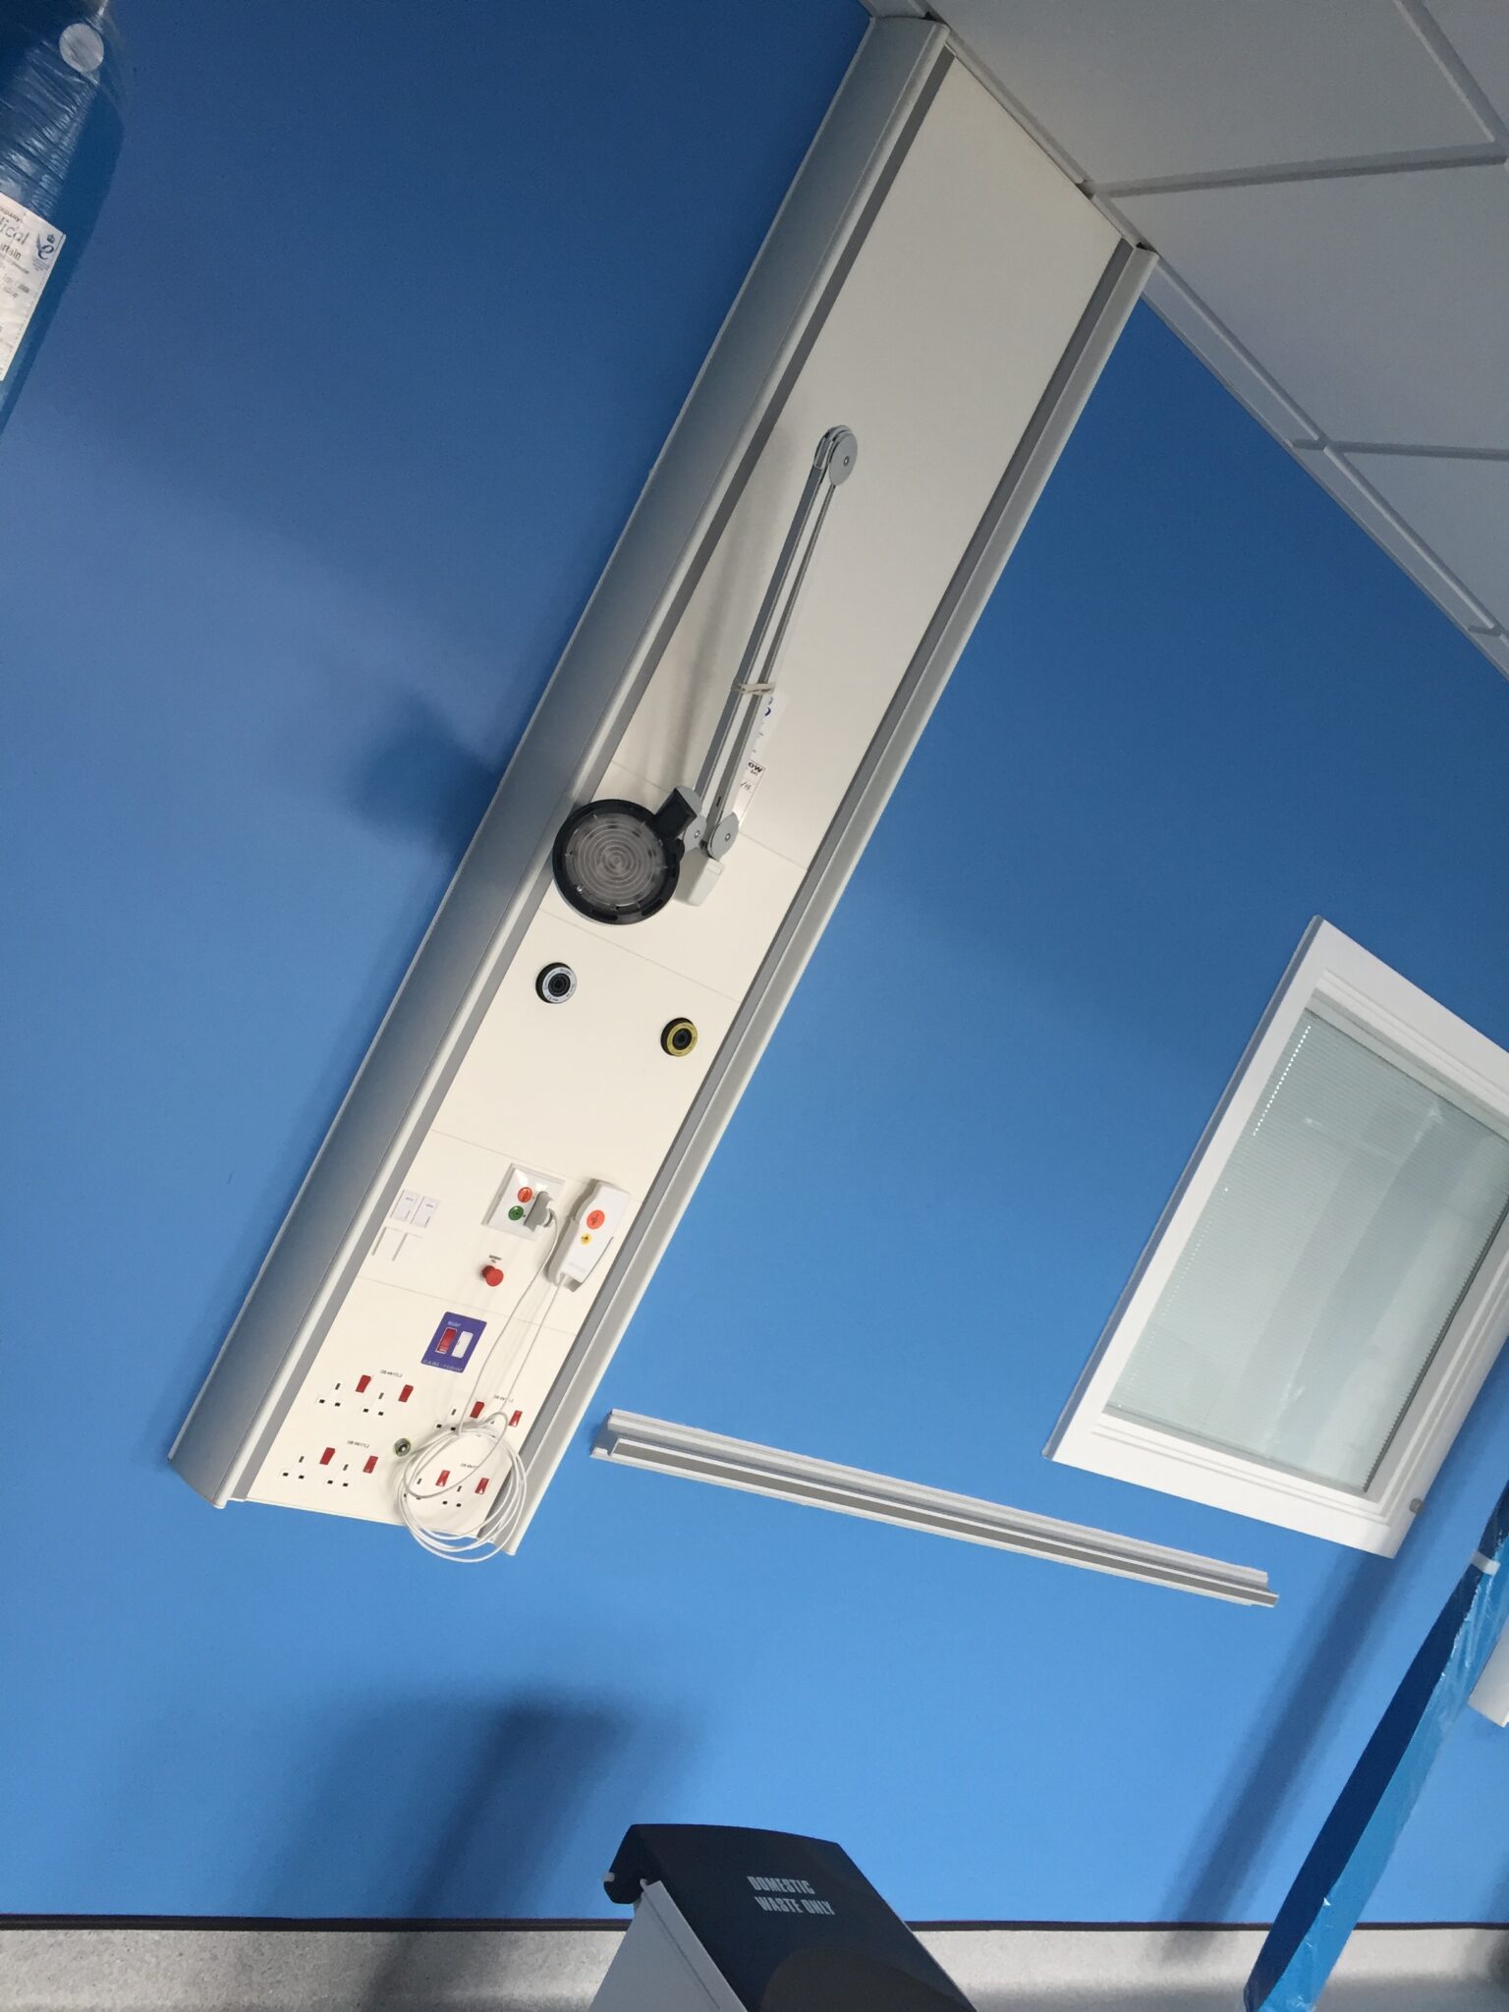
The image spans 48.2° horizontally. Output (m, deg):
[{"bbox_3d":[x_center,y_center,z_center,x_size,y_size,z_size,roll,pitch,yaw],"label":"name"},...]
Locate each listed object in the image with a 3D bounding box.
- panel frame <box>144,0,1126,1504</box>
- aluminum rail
[{"bbox_3d":[-0.076,-0.212,2.162,0.512,1.943,0.107,25,2,-38],"label":"panel frame"},{"bbox_3d":[0.433,0.927,2.968,1.797,0.076,0.048,25,2,-38],"label":"aluminum rail"}]

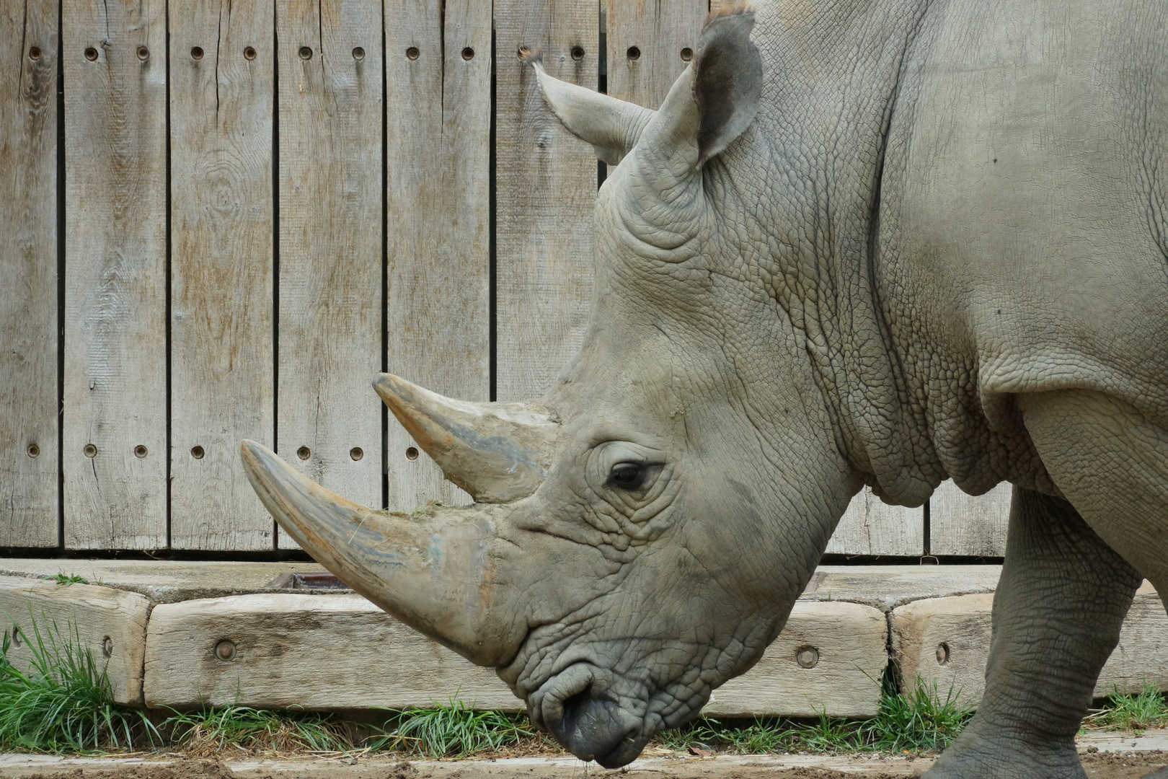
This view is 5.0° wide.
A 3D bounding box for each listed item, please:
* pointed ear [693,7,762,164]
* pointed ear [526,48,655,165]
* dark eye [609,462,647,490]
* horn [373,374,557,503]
[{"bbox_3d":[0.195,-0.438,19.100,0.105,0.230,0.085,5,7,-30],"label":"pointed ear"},{"bbox_3d":[0.011,-0.416,19.450,0.215,0.085,0.100,37,55,18],"label":"pointed ear"},{"bbox_3d":[0.063,0.125,19.140,0.052,0.040,0.032,1,3,12],"label":"dark eye"},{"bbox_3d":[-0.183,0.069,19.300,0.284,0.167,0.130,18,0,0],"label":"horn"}]

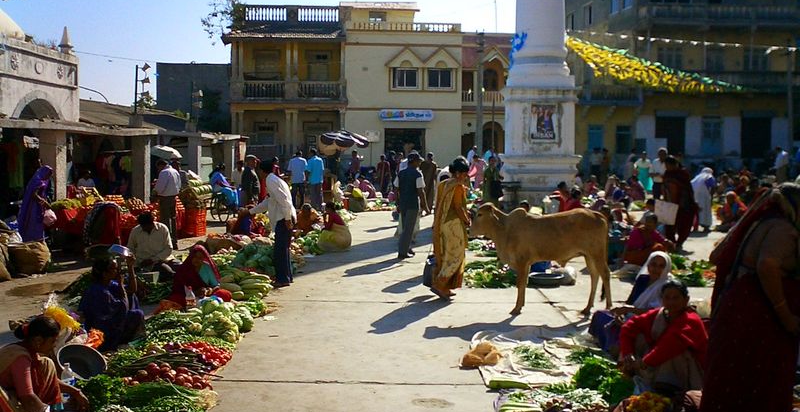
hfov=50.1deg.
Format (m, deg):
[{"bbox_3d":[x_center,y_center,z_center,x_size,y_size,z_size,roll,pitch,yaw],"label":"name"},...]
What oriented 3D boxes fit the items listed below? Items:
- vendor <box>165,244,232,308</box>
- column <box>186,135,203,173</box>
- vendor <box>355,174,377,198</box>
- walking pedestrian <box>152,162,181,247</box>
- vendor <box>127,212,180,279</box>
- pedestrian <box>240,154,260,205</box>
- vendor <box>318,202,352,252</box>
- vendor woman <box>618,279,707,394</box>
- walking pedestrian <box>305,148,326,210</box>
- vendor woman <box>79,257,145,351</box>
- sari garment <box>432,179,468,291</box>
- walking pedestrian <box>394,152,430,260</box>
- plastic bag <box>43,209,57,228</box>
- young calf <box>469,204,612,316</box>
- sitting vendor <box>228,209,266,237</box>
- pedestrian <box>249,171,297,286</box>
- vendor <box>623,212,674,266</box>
[{"bbox_3d":[-2.317,0.751,9.803,0.600,0.660,0.660,-4,5,-41],"label":"vendor"},{"bbox_3d":[-5.993,-1.031,24.932,0.320,2.050,0.420,0,4,0],"label":"column"},{"bbox_3d":[-1.012,-0.504,25.826,0.580,0.800,0.620,3,5,40],"label":"vendor"},{"bbox_3d":[-4.096,-0.058,14.994,0.460,1.580,0.440,-3,5,-37],"label":"walking pedestrian"},{"bbox_3d":[-3.512,0.500,12.094,0.700,0.860,0.720,-1,4,-12],"label":"vendor"},{"bbox_3d":[-3.147,-0.329,17.948,0.360,1.570,0.440,2,4,28],"label":"pedestrian"},{"bbox_3d":[-1.071,0.306,14.174,0.540,0.800,0.460,1,4,12],"label":"vendor"},{"bbox_3d":[1.825,0.878,5.924,0.580,0.780,0.640,2,5,30],"label":"vendor woman"},{"bbox_3d":[-2.260,-0.688,22.545,0.520,1.680,0.340,0,4,-3],"label":"walking pedestrian"},{"bbox_3d":[-2.626,0.834,7.750,0.620,0.780,0.520,-1,4,-7],"label":"vendor woman"},{"bbox_3d":[0.586,0.303,9.924,0.400,1.300,0.420,-2,4,-25],"label":"sari garment"},{"bbox_3d":[0.176,-0.021,13.370,0.520,1.680,0.480,3,5,37],"label":"walking pedestrian"},{"bbox_3d":[-5.821,0.208,14.200,0.230,0.330,0.190,0,4,0],"label":"plastic bag"},{"bbox_3d":[1.411,0.523,8.614,1.410,1.100,0.400,0,4,0],"label":"young calf"},{"bbox_3d":[-2.774,0.286,15.456,0.620,0.680,0.520,2,4,28],"label":"sitting vendor"},{"bbox_3d":[-1.551,0.183,10.349,0.560,1.550,0.450,0,4,3],"label":"pedestrian"},{"bbox_3d":[3.718,0.459,12.777,0.620,0.760,0.660,-2,4,-27],"label":"vendor"}]

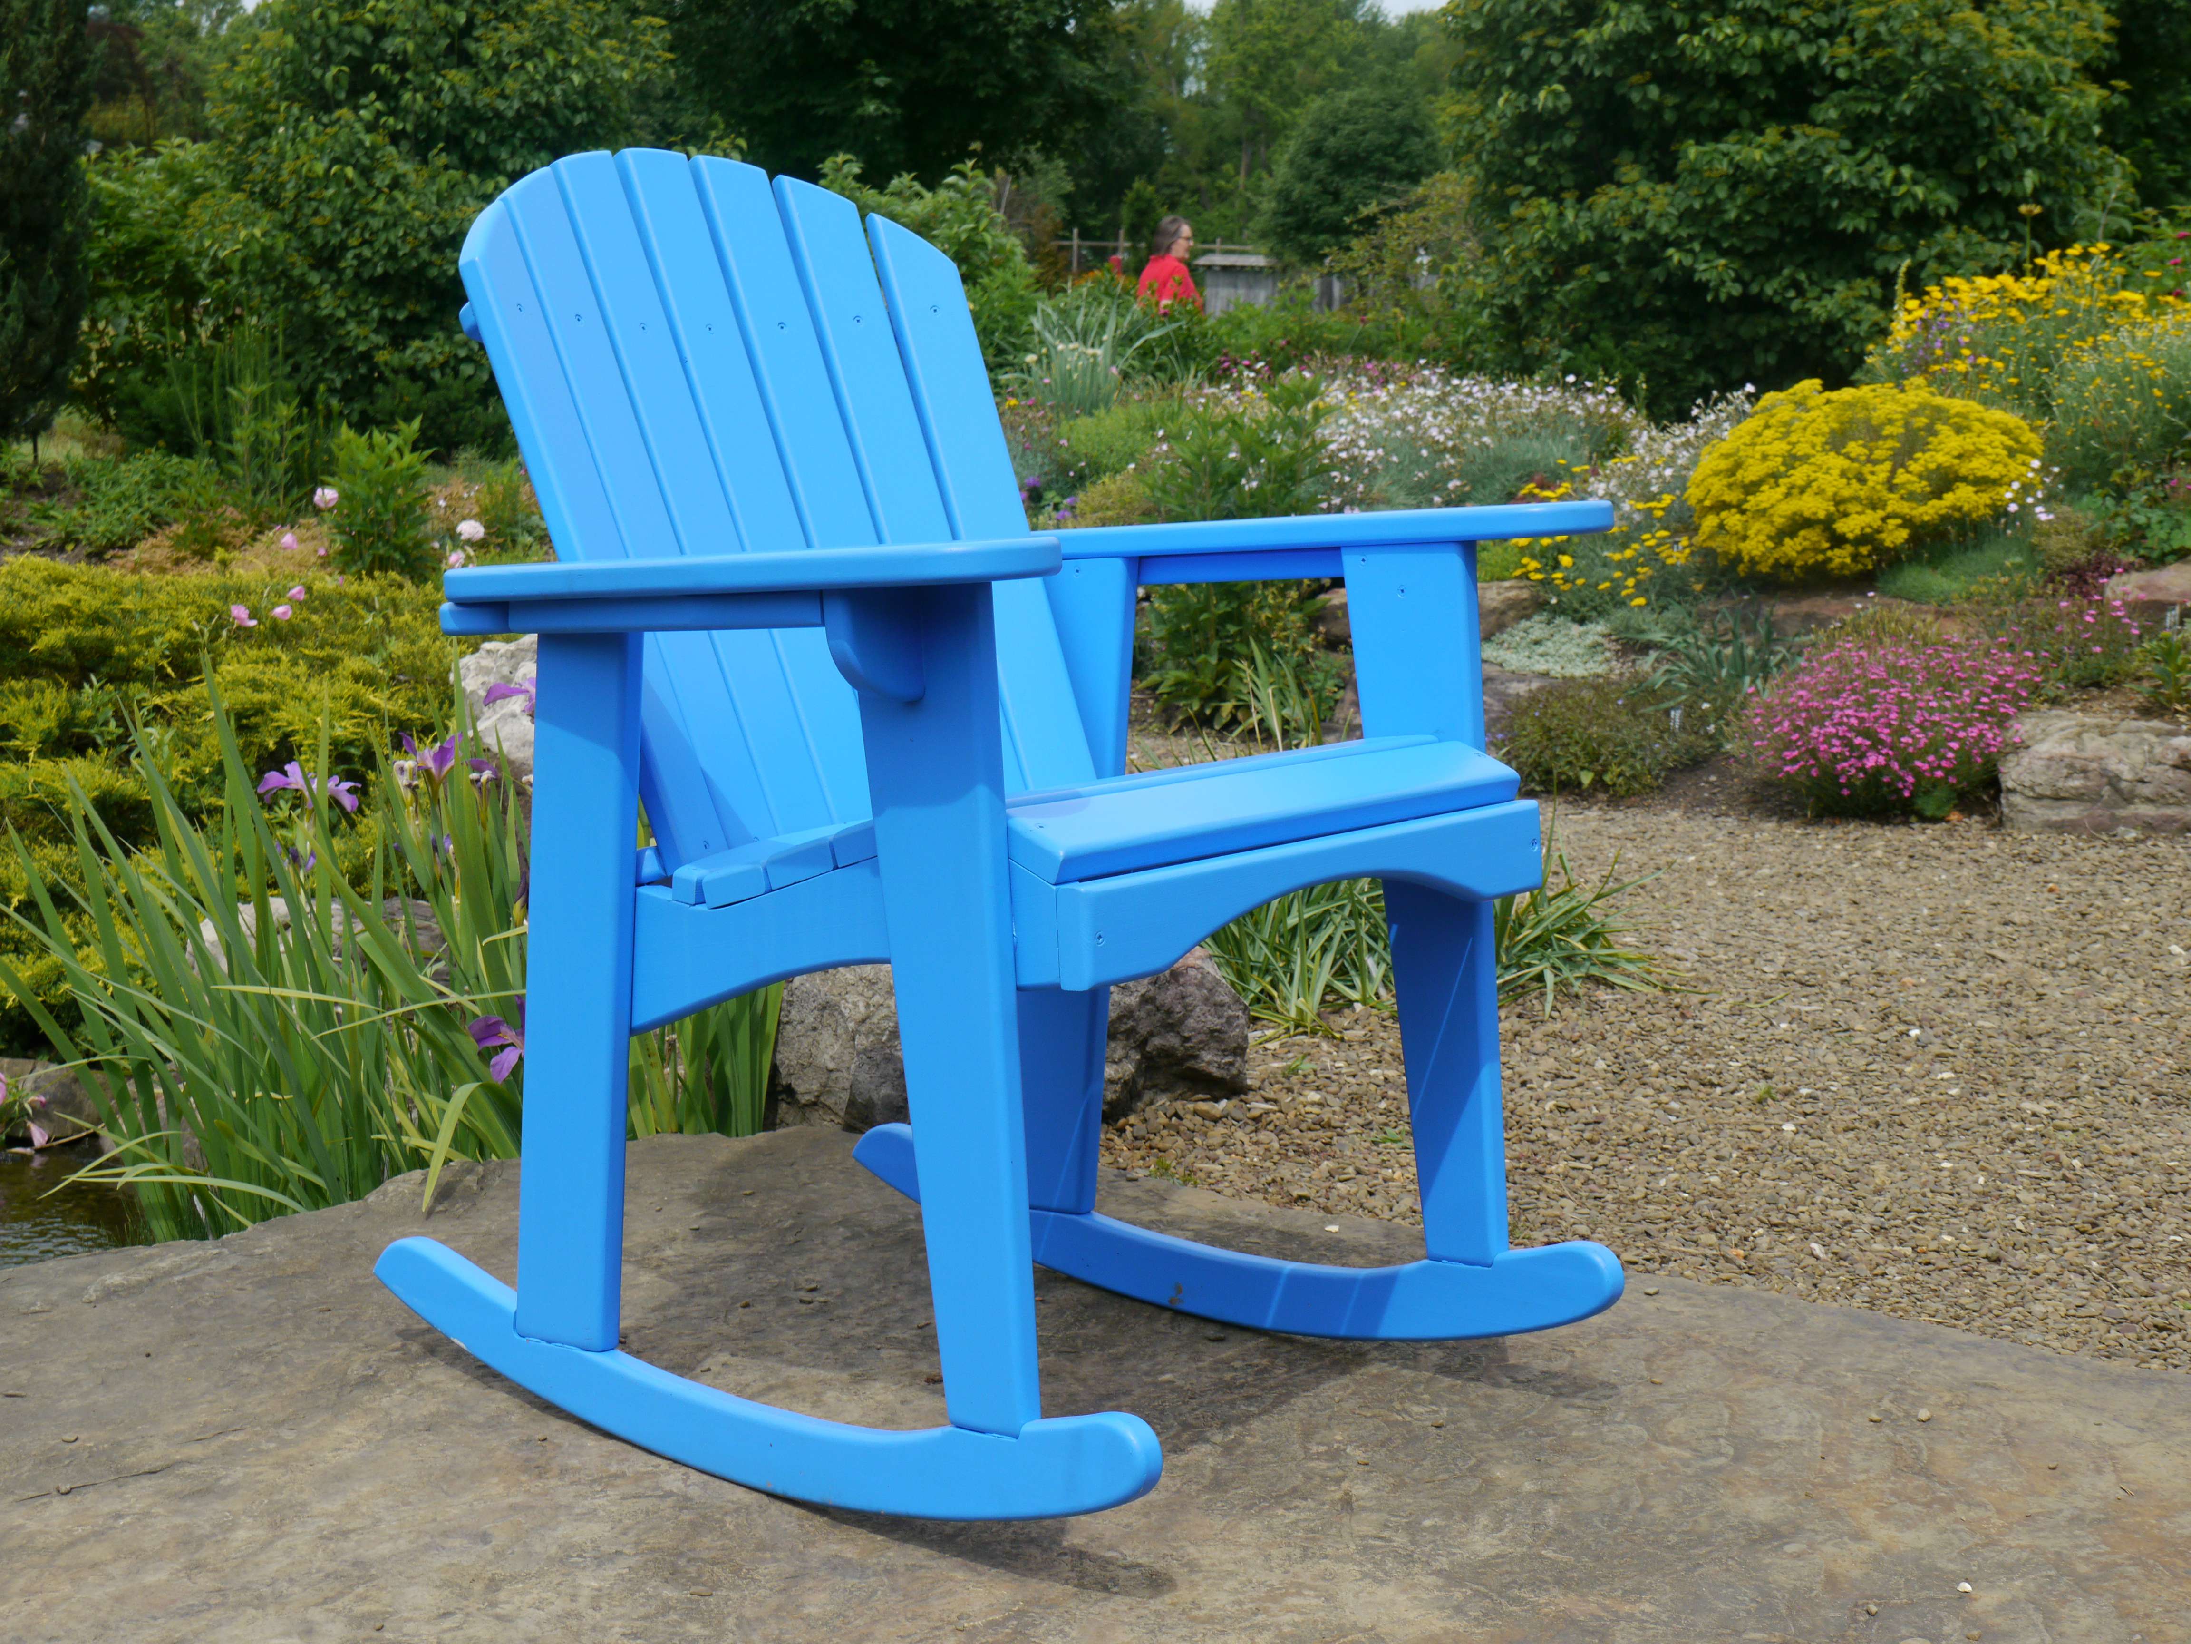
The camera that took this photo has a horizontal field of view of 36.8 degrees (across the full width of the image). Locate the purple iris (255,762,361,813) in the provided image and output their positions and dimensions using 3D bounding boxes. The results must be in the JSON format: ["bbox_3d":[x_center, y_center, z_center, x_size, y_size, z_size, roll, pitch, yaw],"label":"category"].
[{"bbox_3d":[-0.813,-0.036,3.400,0.104,0.053,0.095,0,9,0],"label":"purple iris"}]

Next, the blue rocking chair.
[{"bbox_3d":[-0.090,-0.034,2.551,0.837,0.981,0.748,8,11,42],"label":"blue rocking chair"}]

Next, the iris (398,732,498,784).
[{"bbox_3d":[-0.659,-0.065,3.350,0.097,0.055,0.090,0,9,0],"label":"iris"}]

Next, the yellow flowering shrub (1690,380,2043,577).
[{"bbox_3d":[1.889,-0.840,8.100,0.870,0.490,0.800,0,9,0],"label":"yellow flowering shrub"}]

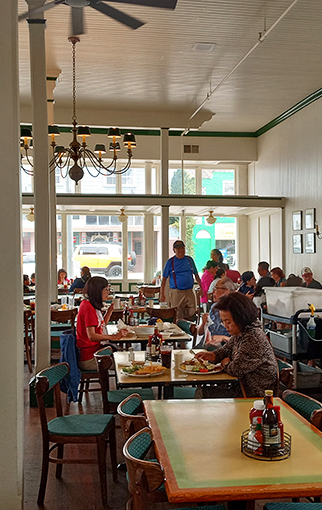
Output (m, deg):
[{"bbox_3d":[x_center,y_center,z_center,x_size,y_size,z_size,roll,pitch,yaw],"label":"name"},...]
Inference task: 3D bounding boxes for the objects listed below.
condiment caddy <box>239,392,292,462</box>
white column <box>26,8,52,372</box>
[{"bbox_3d":[0.439,0.686,2.283,0.205,0.260,0.205,0,0,-10],"label":"condiment caddy"},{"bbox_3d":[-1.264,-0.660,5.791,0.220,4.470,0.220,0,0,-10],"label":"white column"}]

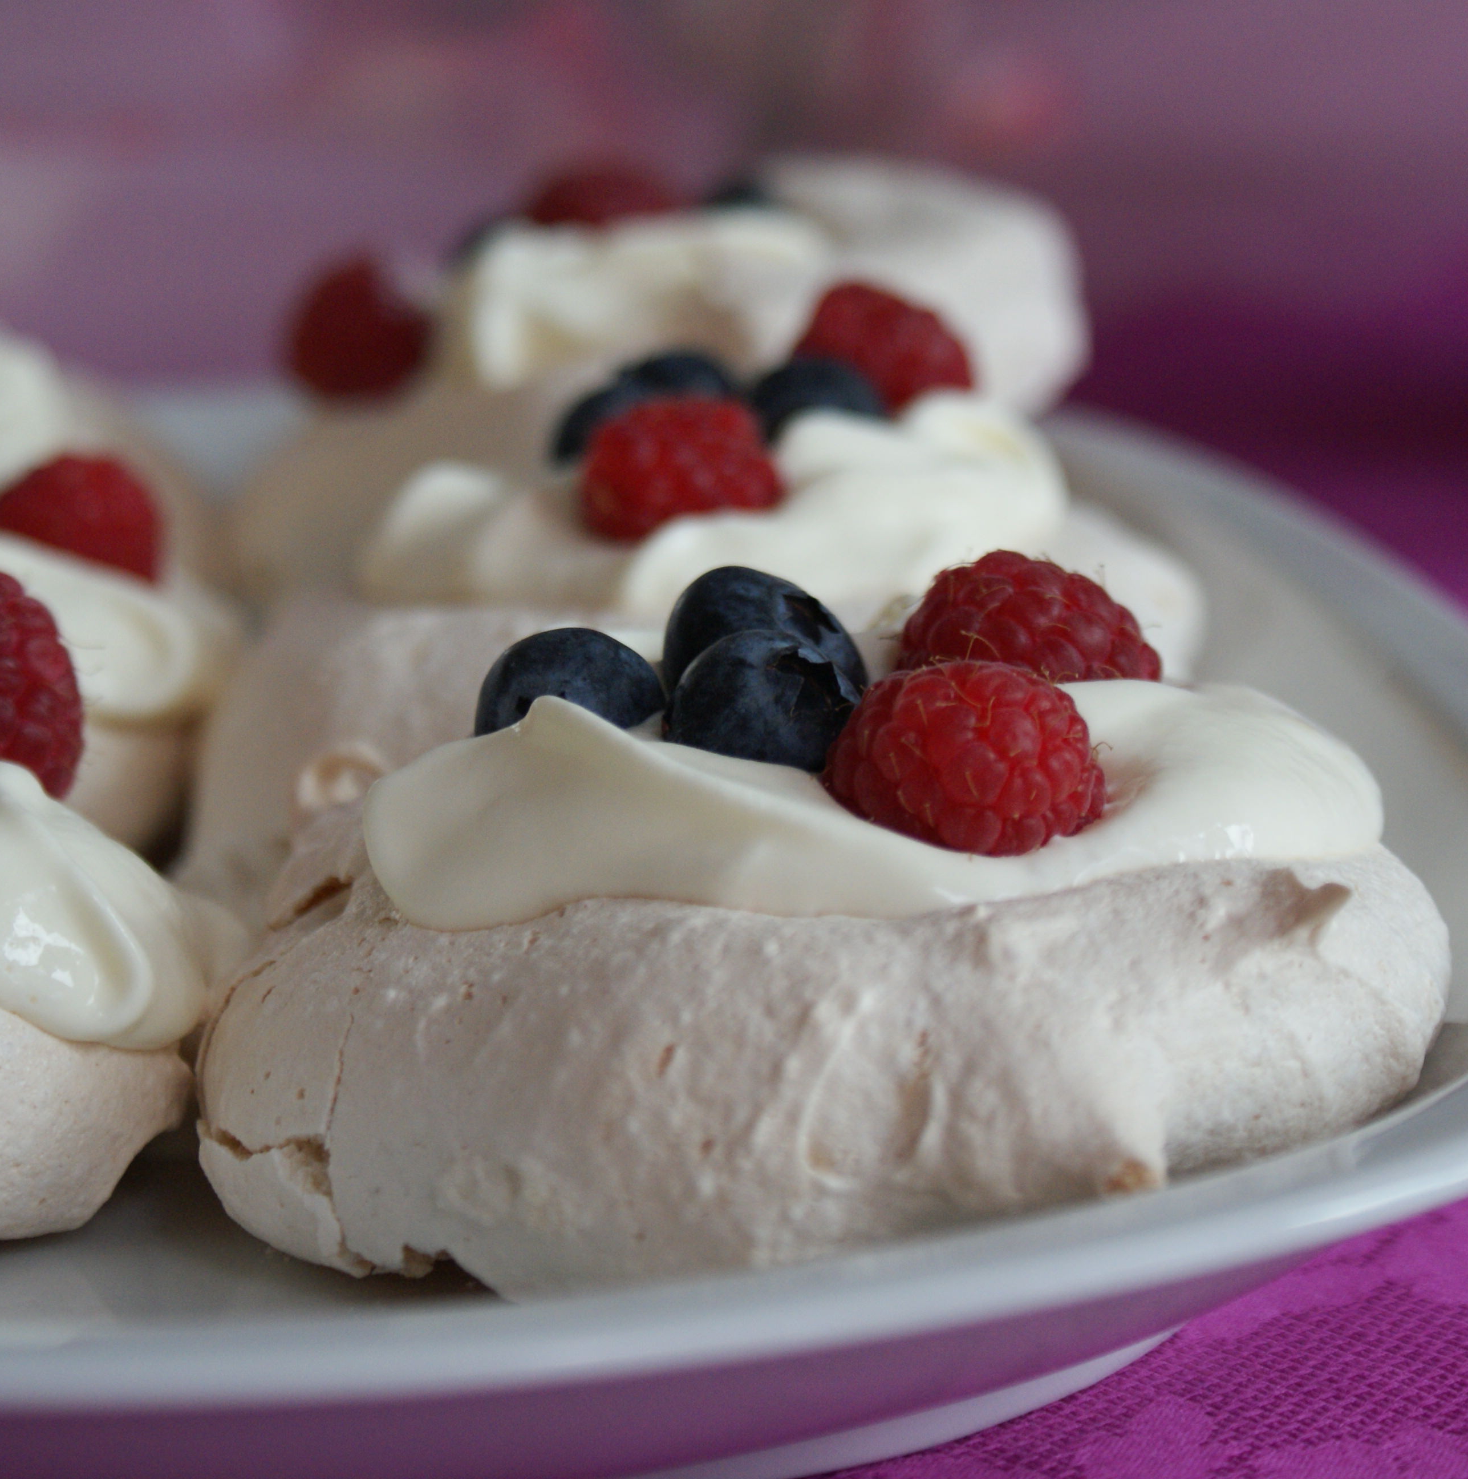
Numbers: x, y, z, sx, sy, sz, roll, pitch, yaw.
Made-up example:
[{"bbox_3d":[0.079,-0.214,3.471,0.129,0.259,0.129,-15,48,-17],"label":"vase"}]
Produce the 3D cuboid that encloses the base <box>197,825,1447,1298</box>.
[{"bbox_3d":[0.007,0.016,0.360,0.098,0.029,0.090,0,15,0],"label":"base"}]

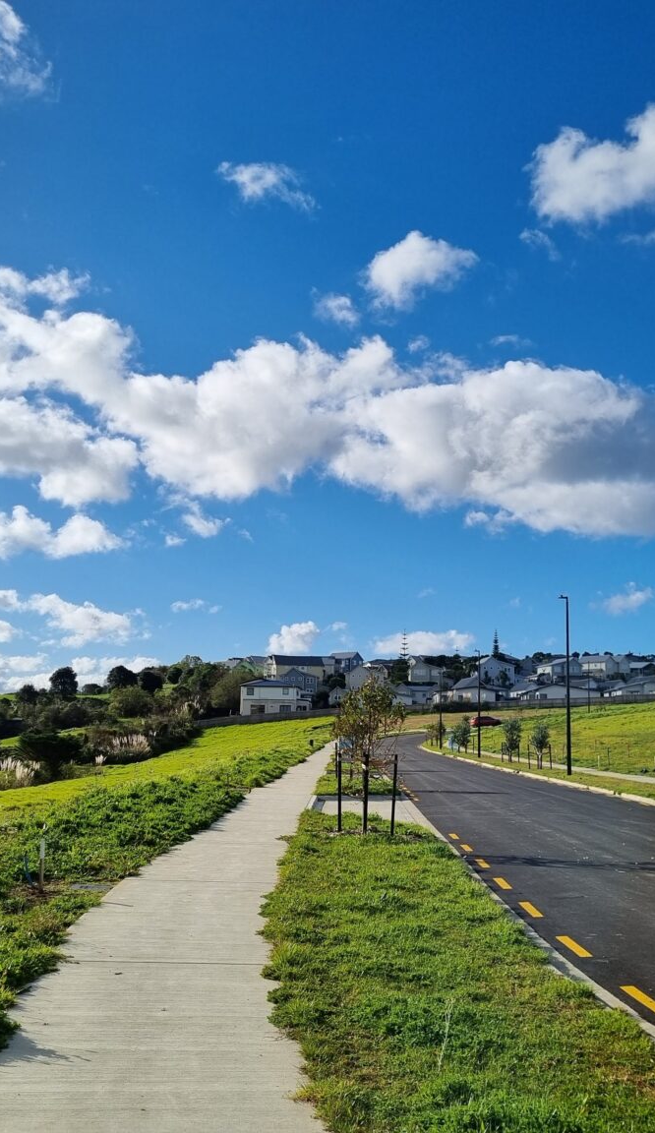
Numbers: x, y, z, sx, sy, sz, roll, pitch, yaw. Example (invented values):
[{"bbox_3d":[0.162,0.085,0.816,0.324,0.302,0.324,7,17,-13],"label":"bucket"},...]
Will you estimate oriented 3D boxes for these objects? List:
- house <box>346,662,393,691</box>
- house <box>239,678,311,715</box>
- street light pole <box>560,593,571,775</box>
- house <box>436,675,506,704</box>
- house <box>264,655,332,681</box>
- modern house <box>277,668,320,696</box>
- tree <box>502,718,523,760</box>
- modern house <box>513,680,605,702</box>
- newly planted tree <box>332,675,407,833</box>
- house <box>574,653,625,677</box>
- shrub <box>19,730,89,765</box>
[{"bbox_3d":[9.647,26.317,265.000,10.000,7.140,10.000,2,-8,-14],"label":"house"},{"bbox_3d":[-9.895,24.180,210.000,12.300,6.900,9.500,2,-8,-7],"label":"house"},{"bbox_3d":[10.165,5.045,48.500,0.460,7.750,0.220,1,-8,2],"label":"street light pole"},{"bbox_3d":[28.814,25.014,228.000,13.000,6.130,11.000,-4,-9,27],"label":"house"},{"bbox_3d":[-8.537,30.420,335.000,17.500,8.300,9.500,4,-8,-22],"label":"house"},{"bbox_3d":[-7.135,28.775,280.000,9.600,7.500,9.500,1,-8,-3],"label":"modern house"},{"bbox_3d":[10.581,9.952,65.000,1.220,2.510,1.220,0,-8,0],"label":"tree"},{"bbox_3d":[45.374,24.869,222.000,15.800,4.500,11.000,-1,-8,10],"label":"modern house"},{"bbox_3d":[0.704,3.097,18.800,1.230,2.570,1.230,0,-8,0],"label":"newly planted tree"},{"bbox_3d":[85.832,31.540,358.000,12.000,7.200,9.000,-5,-10,37],"label":"house"},{"bbox_3d":[-25.338,16.815,105.000,6.440,3.340,4.830,0,-8,0],"label":"shrub"}]

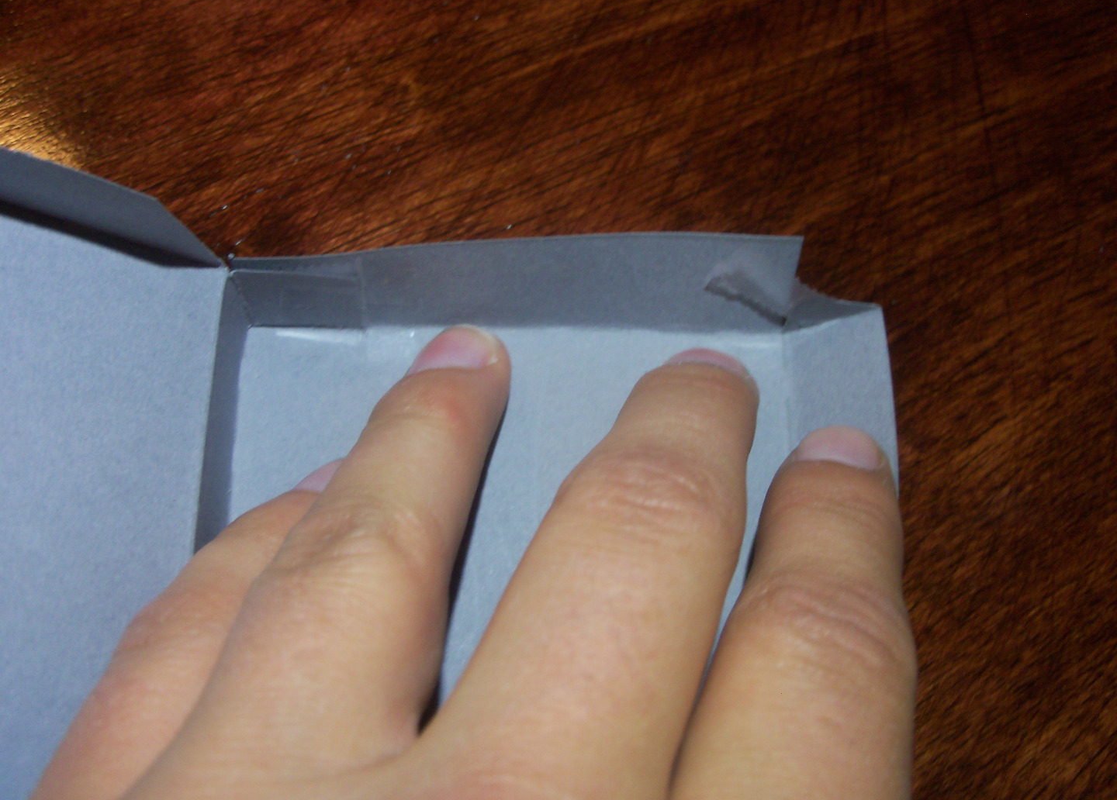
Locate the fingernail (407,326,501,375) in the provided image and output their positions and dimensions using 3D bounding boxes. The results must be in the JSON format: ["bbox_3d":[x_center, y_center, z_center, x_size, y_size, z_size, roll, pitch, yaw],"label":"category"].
[{"bbox_3d":[-0.014,-0.007,0.154,0.011,0.003,0.012,1,24,16],"label":"fingernail"}]

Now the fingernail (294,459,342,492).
[{"bbox_3d":[-0.030,0.011,0.148,0.009,0.003,0.010,5,24,20],"label":"fingernail"}]

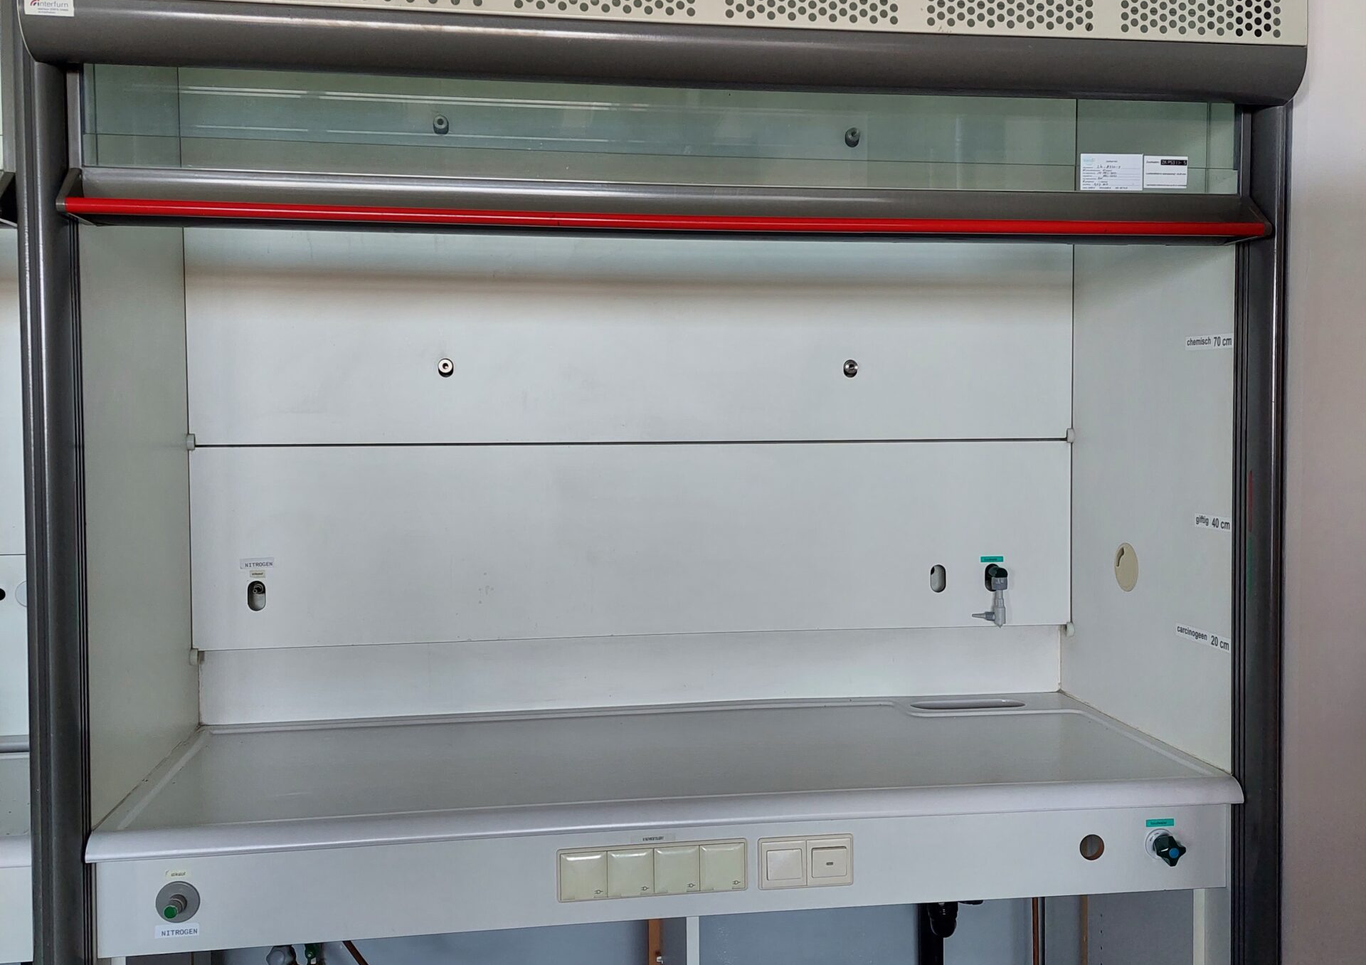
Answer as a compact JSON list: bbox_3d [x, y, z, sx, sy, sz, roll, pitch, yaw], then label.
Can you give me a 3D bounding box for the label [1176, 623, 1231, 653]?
[{"bbox_3d":[0.884,0.265,2.147,0.003,0.018,0.165,-1,2,-8],"label":"label"}]

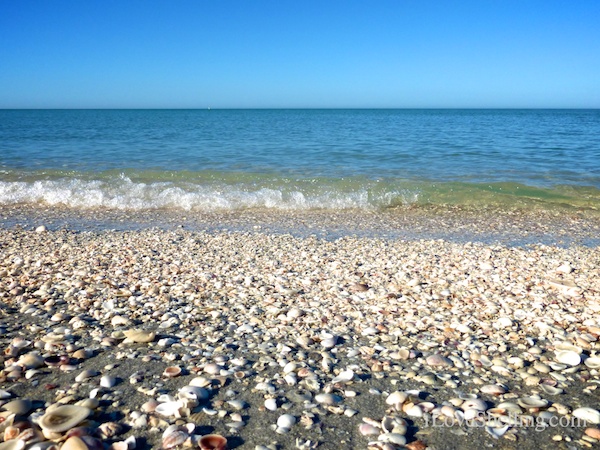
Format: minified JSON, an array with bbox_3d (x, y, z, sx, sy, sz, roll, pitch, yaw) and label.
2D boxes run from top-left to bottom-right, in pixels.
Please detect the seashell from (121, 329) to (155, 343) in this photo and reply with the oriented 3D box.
[{"bbox_3d":[-0.344,0.237,0.927,0.074,0.022,0.044,2,15,8],"label":"seashell"}]

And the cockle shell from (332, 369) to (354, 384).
[{"bbox_3d":[0.078,0.273,0.779,0.043,0.016,0.028,-7,16,-24],"label":"cockle shell"}]

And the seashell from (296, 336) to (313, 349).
[{"bbox_3d":[0.010,0.227,0.845,0.031,0.016,0.028,4,15,14],"label":"seashell"}]

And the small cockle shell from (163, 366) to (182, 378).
[{"bbox_3d":[-0.234,0.272,0.796,0.034,0.012,0.027,-2,15,-8],"label":"small cockle shell"}]

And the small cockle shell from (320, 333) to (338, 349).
[{"bbox_3d":[0.058,0.226,0.848,0.034,0.017,0.031,0,15,0],"label":"small cockle shell"}]

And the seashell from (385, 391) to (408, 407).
[{"bbox_3d":[0.152,0.272,0.678,0.033,0.016,0.030,-3,15,-10],"label":"seashell"}]

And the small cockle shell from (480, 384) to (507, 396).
[{"bbox_3d":[0.311,0.267,0.697,0.042,0.017,0.027,2,15,8],"label":"small cockle shell"}]

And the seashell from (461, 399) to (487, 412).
[{"bbox_3d":[0.279,0.290,0.696,0.039,0.015,0.030,1,15,5],"label":"seashell"}]

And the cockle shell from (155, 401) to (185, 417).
[{"bbox_3d":[-0.195,0.277,0.653,0.045,0.018,0.033,0,15,0],"label":"cockle shell"}]

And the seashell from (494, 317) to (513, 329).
[{"bbox_3d":[0.430,0.207,0.915,0.037,0.018,0.033,0,15,0],"label":"seashell"}]

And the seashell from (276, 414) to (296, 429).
[{"bbox_3d":[-0.020,0.300,0.659,0.030,0.013,0.027,0,15,0],"label":"seashell"}]

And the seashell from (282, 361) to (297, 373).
[{"bbox_3d":[-0.019,0.266,0.815,0.027,0.011,0.020,-8,17,-29],"label":"seashell"}]

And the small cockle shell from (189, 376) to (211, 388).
[{"bbox_3d":[-0.175,0.277,0.759,0.033,0.012,0.024,-3,15,-10],"label":"small cockle shell"}]

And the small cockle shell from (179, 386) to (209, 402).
[{"bbox_3d":[-0.169,0.268,0.688,0.048,0.019,0.031,3,15,12],"label":"small cockle shell"}]

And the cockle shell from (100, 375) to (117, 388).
[{"bbox_3d":[-0.320,0.261,0.724,0.026,0.013,0.023,0,15,0],"label":"cockle shell"}]

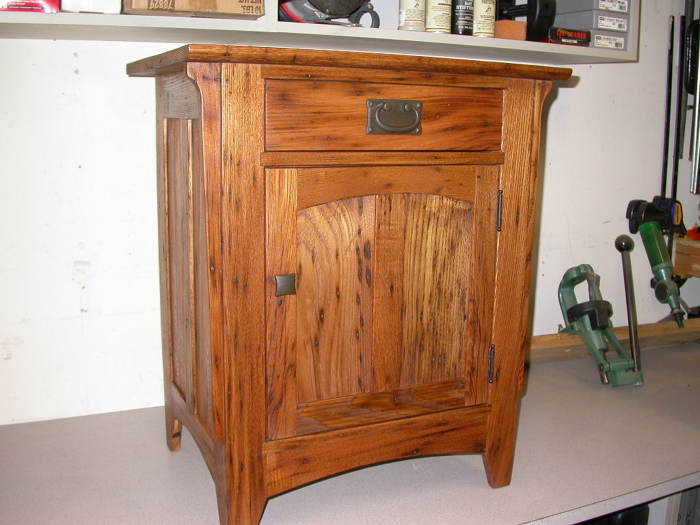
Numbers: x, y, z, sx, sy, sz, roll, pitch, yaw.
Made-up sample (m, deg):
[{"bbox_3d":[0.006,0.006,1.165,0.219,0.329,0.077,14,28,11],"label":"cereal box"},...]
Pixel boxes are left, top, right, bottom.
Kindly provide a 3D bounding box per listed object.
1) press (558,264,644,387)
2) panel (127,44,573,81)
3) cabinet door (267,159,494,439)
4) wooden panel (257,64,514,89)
[{"bbox_3d":[0.611,0.159,1.911,0.145,0.285,0.145,-2,-19,-18],"label":"press"},{"bbox_3d":[-0.014,-0.308,1.250,0.608,0.021,0.406,-4,11,-26],"label":"panel"},{"bbox_3d":[0.054,0.050,1.162,0.388,0.389,0.023,-4,11,-26],"label":"cabinet door"},{"bbox_3d":[0.058,-0.264,1.103,0.398,0.017,0.020,-4,11,-26],"label":"wooden panel"}]

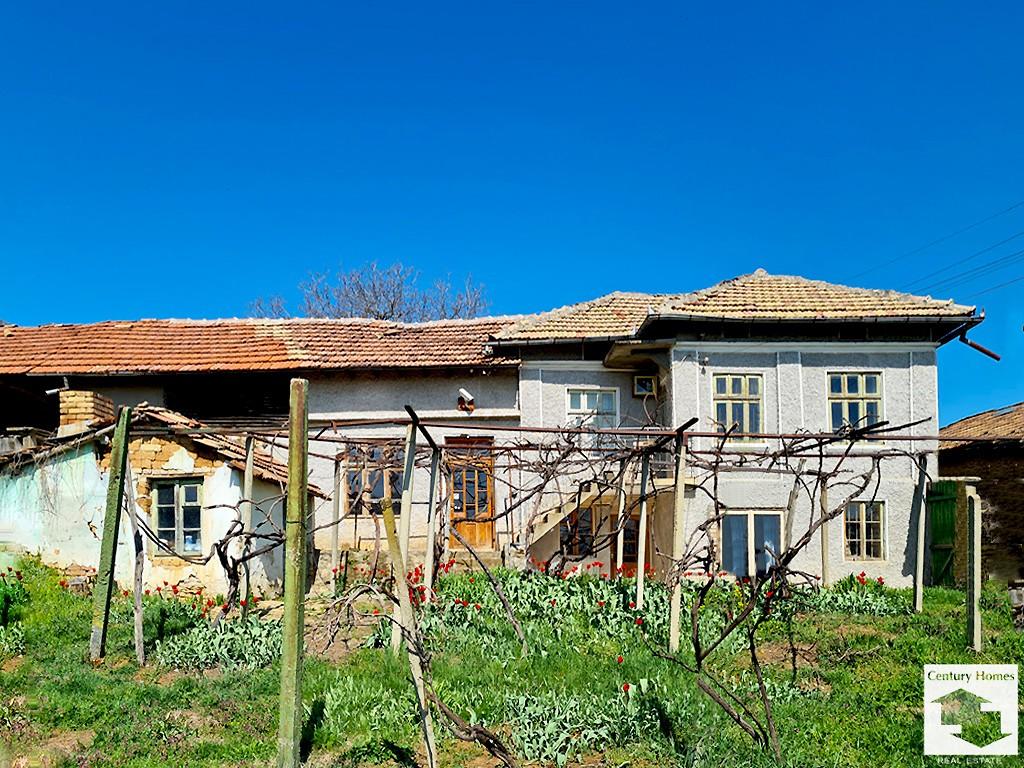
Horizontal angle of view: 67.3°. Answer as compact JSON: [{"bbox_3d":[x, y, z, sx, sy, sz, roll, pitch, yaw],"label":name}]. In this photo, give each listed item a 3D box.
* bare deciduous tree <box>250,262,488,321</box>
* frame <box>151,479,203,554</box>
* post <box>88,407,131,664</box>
[{"bbox_3d":[-5.003,1.036,27.000,8.200,10.500,8.000,-1,-5,0],"label":"bare deciduous tree"},{"bbox_3d":[-5.132,2.048,11.800,0.770,1.190,0.120,-1,-5,0],"label":"frame"},{"bbox_3d":[-3.650,1.350,7.000,0.115,2.297,0.110,4,-5,0],"label":"post"}]

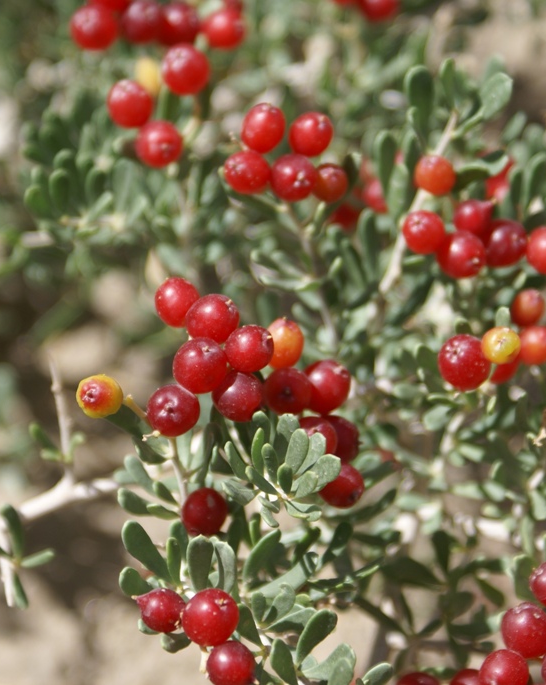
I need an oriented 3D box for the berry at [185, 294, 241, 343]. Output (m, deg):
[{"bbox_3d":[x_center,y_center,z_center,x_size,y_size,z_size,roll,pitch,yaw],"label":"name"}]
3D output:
[{"bbox_3d":[-0.011,-0.004,0.530,0.009,0.009,0.009,0,35,0],"label":"berry"}]

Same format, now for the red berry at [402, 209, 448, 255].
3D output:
[{"bbox_3d":[0.028,-0.020,0.550,0.008,0.008,0.008,0,35,0],"label":"red berry"}]

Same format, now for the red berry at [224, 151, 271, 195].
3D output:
[{"bbox_3d":[-0.005,-0.032,0.555,0.009,0.008,0.008,0,35,0],"label":"red berry"}]

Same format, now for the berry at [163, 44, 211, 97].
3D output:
[{"bbox_3d":[-0.018,-0.057,0.630,0.010,0.010,0.010,0,37,0],"label":"berry"}]

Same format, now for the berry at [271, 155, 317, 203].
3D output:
[{"bbox_3d":[0.004,-0.033,0.605,0.009,0.010,0.010,0,37,0],"label":"berry"}]

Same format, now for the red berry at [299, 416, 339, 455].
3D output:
[{"bbox_3d":[0.009,0.018,0.575,0.008,0.008,0.008,0,37,0],"label":"red berry"}]

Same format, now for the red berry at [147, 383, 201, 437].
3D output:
[{"bbox_3d":[-0.018,0.013,0.550,0.010,0.010,0.010,0,37,0],"label":"red berry"}]

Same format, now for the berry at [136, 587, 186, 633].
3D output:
[{"bbox_3d":[-0.022,0.053,0.595,0.010,0.009,0.009,0,40,0],"label":"berry"}]

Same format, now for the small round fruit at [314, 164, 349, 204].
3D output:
[{"bbox_3d":[0.012,-0.032,0.605,0.007,0.008,0.008,0,37,0],"label":"small round fruit"}]

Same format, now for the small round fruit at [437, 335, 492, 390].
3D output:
[{"bbox_3d":[0.039,0.004,0.610,0.011,0.011,0.011,0,40,0],"label":"small round fruit"}]

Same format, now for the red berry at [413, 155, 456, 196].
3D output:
[{"bbox_3d":[0.035,-0.036,0.645,0.009,0.009,0.009,0,40,0],"label":"red berry"}]

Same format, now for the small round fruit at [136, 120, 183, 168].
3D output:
[{"bbox_3d":[-0.022,-0.038,0.570,0.009,0.009,0.009,0,35,0],"label":"small round fruit"}]

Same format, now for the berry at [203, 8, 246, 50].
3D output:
[{"bbox_3d":[-0.011,-0.071,0.670,0.010,0.010,0.010,0,40,0],"label":"berry"}]

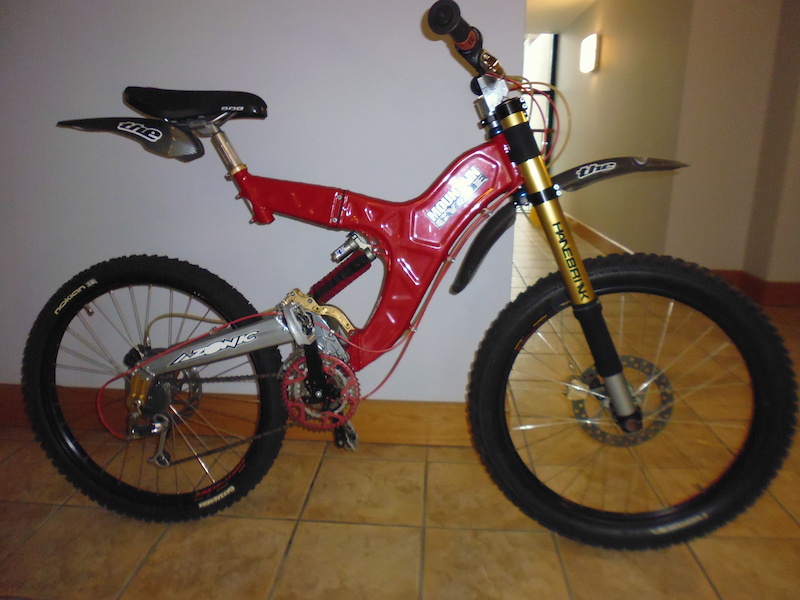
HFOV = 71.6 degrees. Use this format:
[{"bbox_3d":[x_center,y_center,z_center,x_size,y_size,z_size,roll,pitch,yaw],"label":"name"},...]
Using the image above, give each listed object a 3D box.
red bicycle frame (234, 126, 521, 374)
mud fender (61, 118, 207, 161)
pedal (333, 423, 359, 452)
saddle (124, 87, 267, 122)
[{"bbox_3d":[-0.056,-0.085,1.202,0.605,0.535,0.085,2,10,5],"label":"red bicycle frame"},{"bbox_3d":[-0.580,-0.348,1.204,0.325,0.095,0.120,2,10,5],"label":"mud fender"},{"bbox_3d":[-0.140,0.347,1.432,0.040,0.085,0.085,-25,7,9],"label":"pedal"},{"bbox_3d":[-0.424,-0.415,1.177,0.288,0.070,0.145,2,10,5],"label":"saddle"}]

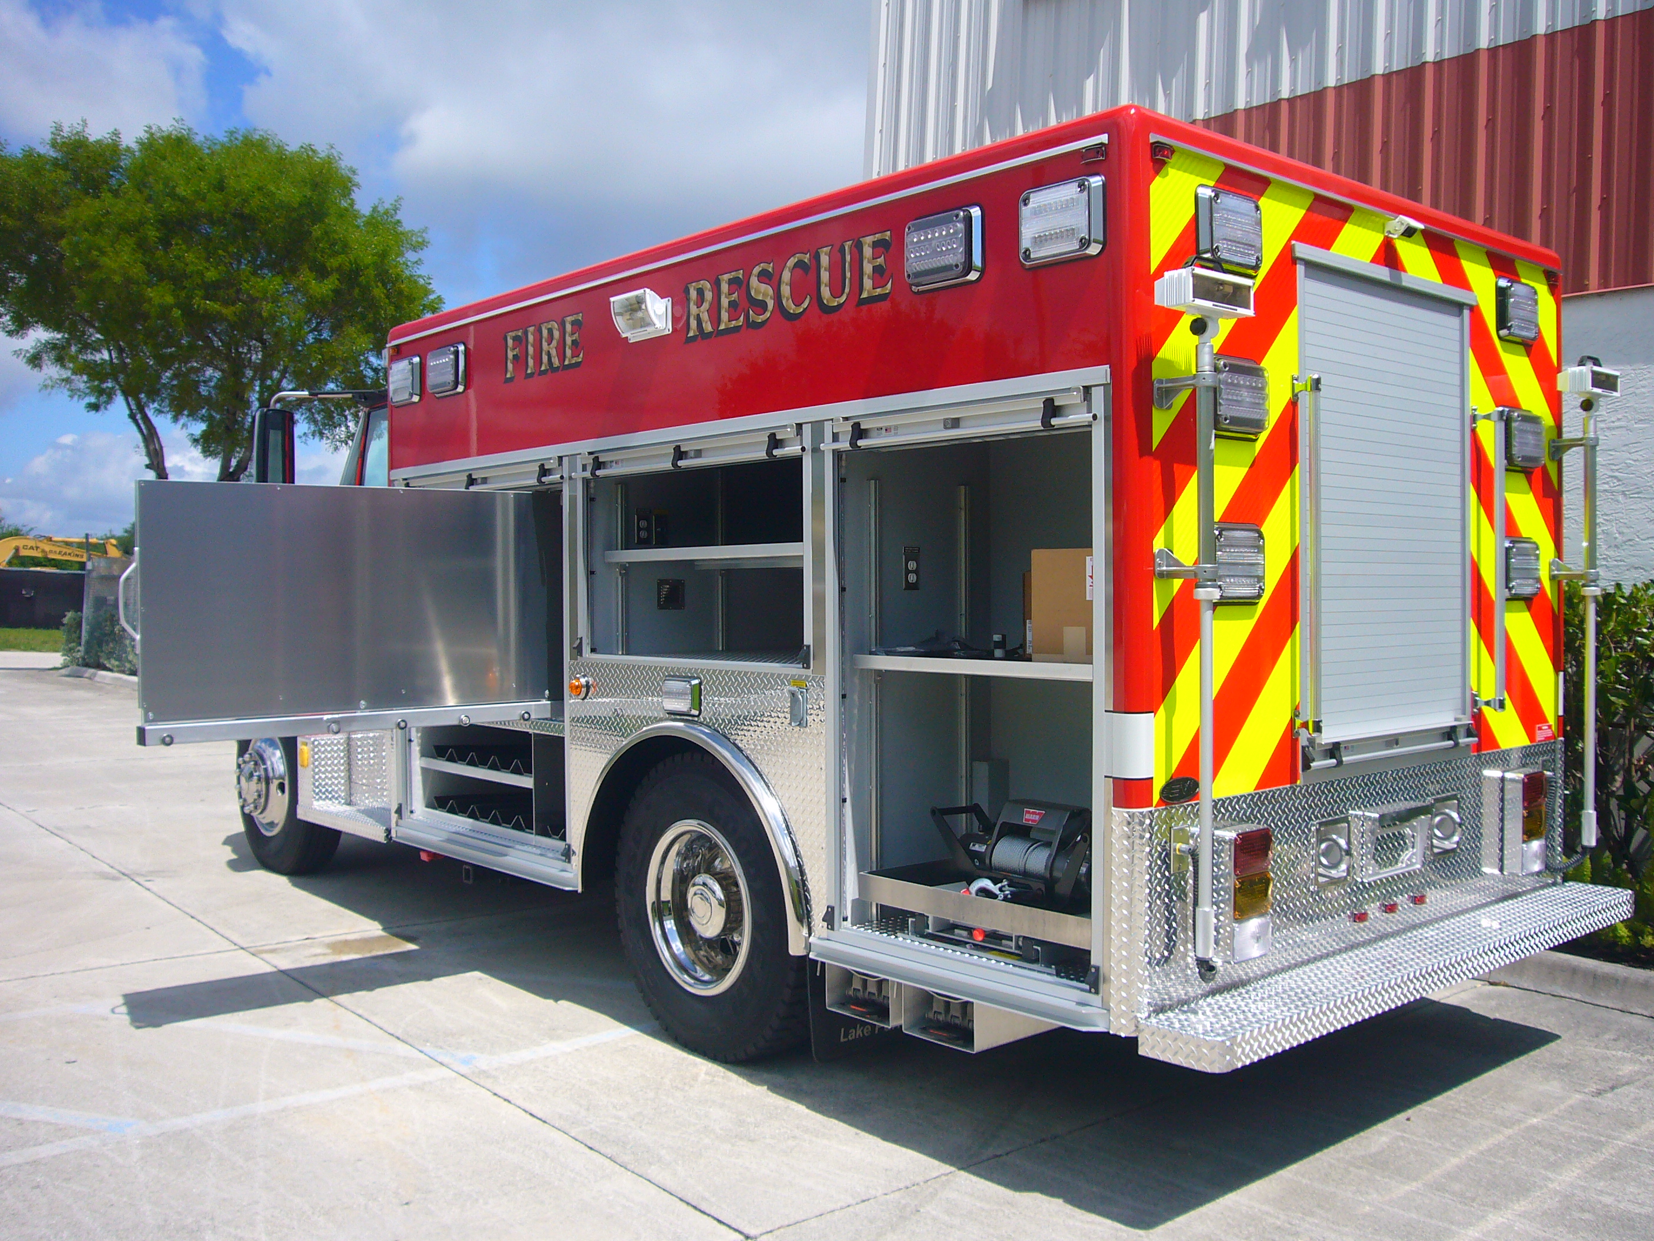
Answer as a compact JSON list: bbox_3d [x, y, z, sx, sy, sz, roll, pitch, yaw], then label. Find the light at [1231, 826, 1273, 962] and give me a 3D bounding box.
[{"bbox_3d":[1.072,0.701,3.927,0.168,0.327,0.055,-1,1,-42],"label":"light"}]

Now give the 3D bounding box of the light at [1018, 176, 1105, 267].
[{"bbox_3d":[0.581,-0.993,3.817,0.043,0.194,0.257,-1,1,-42],"label":"light"}]

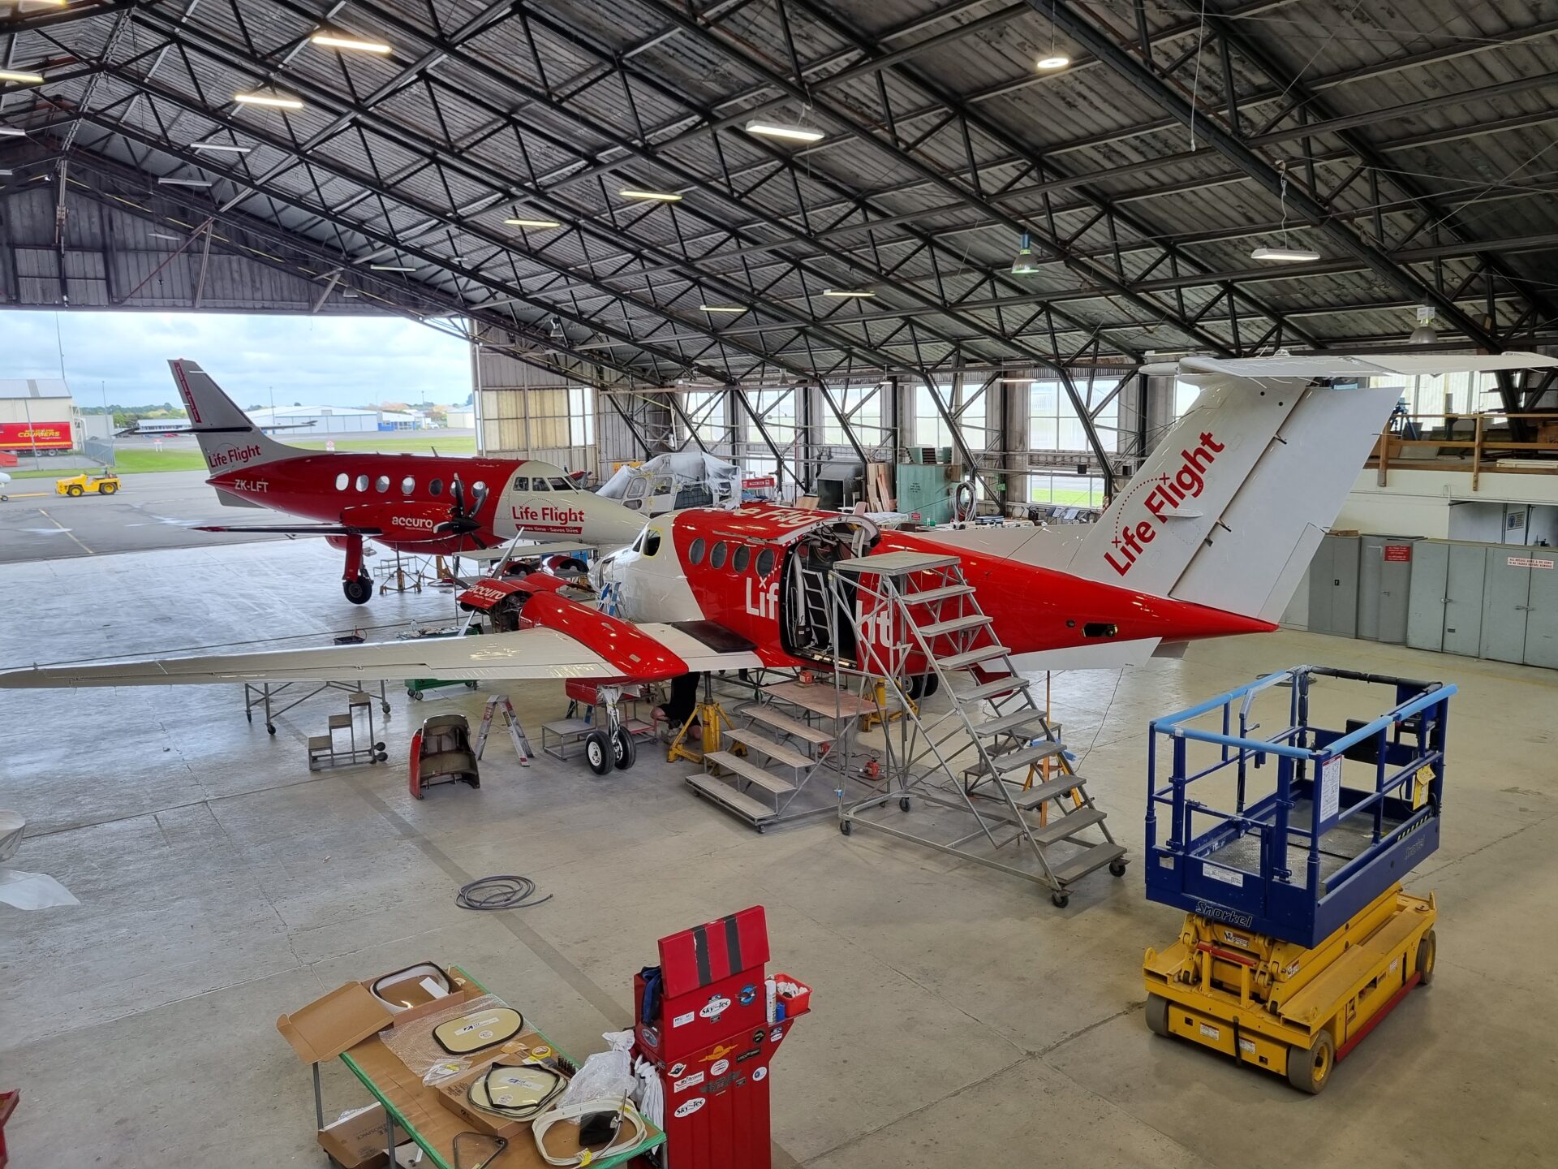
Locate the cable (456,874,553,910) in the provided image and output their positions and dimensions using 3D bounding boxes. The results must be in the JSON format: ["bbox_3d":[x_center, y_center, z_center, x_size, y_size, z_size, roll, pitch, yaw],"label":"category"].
[{"bbox_3d":[-2.538,2.841,10.920,0.880,0.060,0.790,-1,9,0],"label":"cable"}]

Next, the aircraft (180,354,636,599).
[{"bbox_3d":[-9.563,-2.846,29.943,14.370,5.788,15.850,1,9,17],"label":"aircraft"}]

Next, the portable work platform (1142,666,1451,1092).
[{"bbox_3d":[3.746,1.958,8.380,2.370,2.290,1.140,-9,12,-42],"label":"portable work platform"}]

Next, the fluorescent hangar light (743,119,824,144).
[{"bbox_3d":[0.085,-6.310,16.300,1.210,0.110,0.260,-7,10,-34],"label":"fluorescent hangar light"}]

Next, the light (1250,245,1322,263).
[{"bbox_3d":[6.715,-4.361,15.500,1.210,0.110,0.240,-6,10,-31],"label":"light"}]

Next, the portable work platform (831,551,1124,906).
[{"bbox_3d":[1.912,1.264,11.355,1.050,2.850,2.741,-9,12,-43],"label":"portable work platform"}]

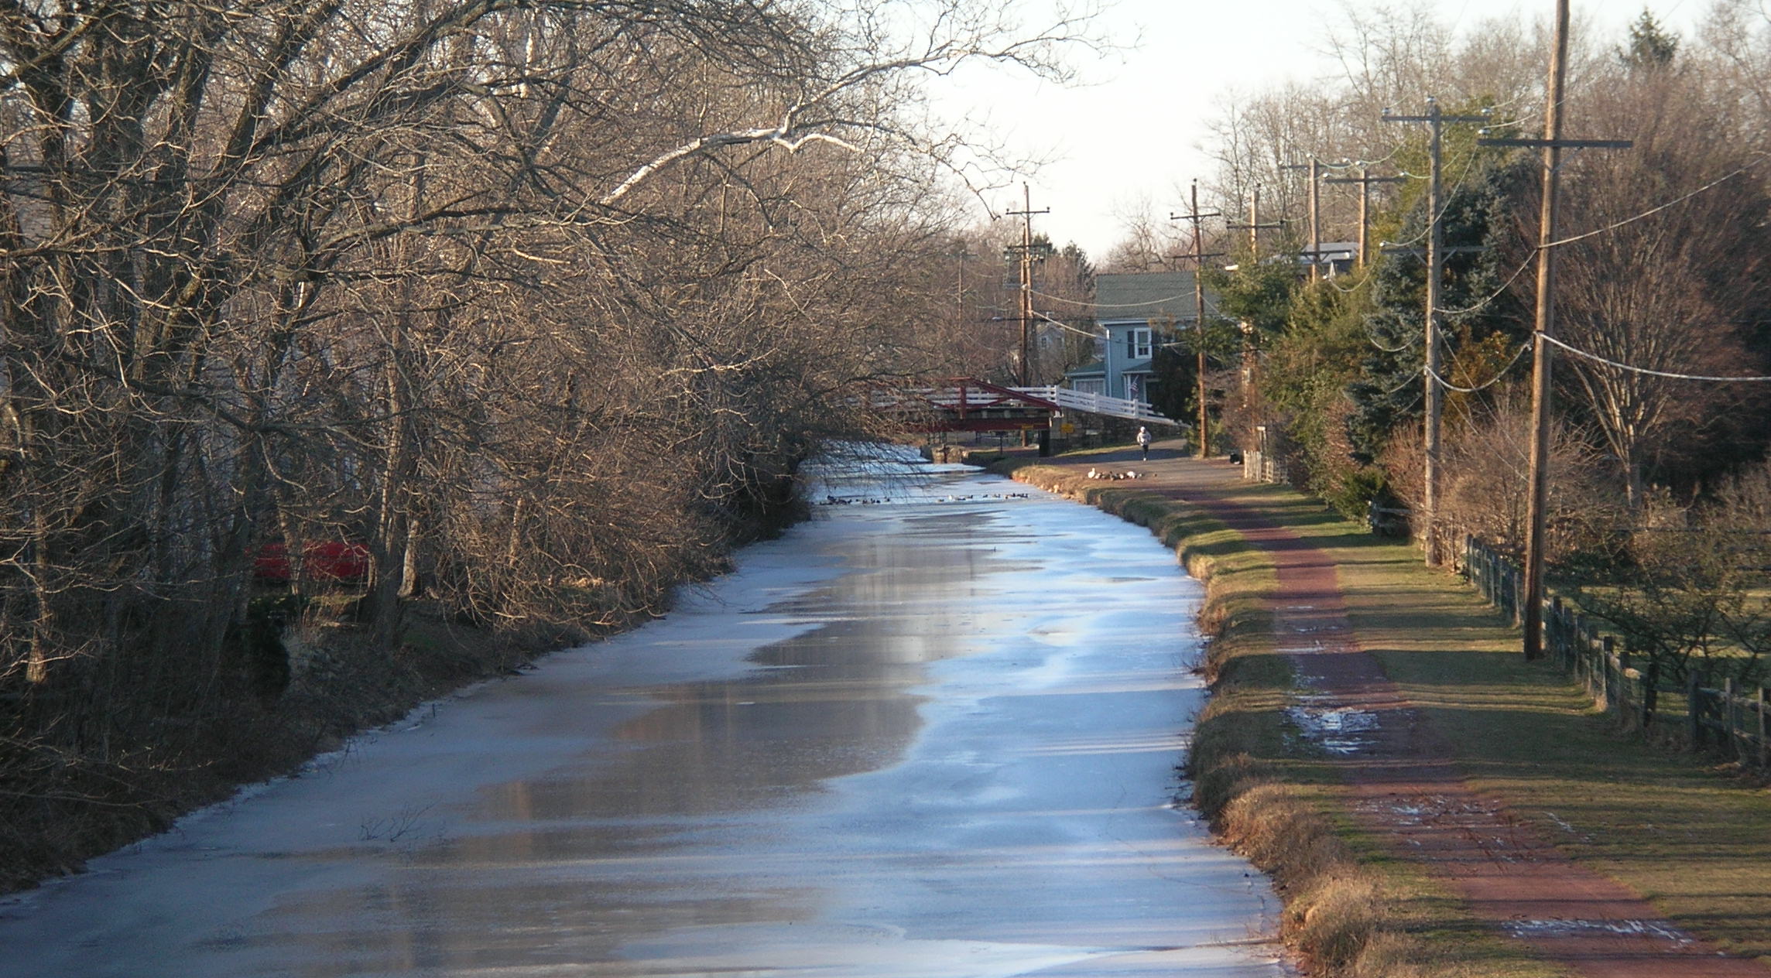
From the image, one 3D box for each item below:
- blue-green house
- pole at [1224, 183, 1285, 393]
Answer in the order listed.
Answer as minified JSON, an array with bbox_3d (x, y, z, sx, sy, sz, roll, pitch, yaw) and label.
[{"bbox_3d":[14.637,-7.886,411.000,8.800,9.000,8.000,0,1,0],"label":"blue-green house"},{"bbox_3d":[15.860,-6.989,310.000,2.500,12.200,0.350,0,1,0],"label":"pole"}]

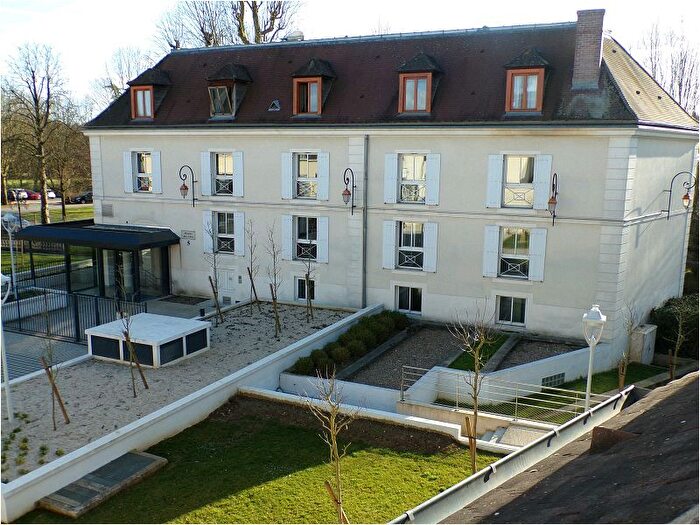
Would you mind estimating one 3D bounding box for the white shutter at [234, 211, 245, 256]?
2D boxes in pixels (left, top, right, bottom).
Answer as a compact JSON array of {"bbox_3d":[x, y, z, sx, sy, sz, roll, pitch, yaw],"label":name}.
[{"bbox_3d":[-5.301,-1.349,31.140,0.578,2.115,0.050,5,10,23],"label":"white shutter"}]

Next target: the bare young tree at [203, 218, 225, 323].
[{"bbox_3d":[-5.595,0.436,26.527,1.000,4.434,0.950,-1,9,-12],"label":"bare young tree"}]

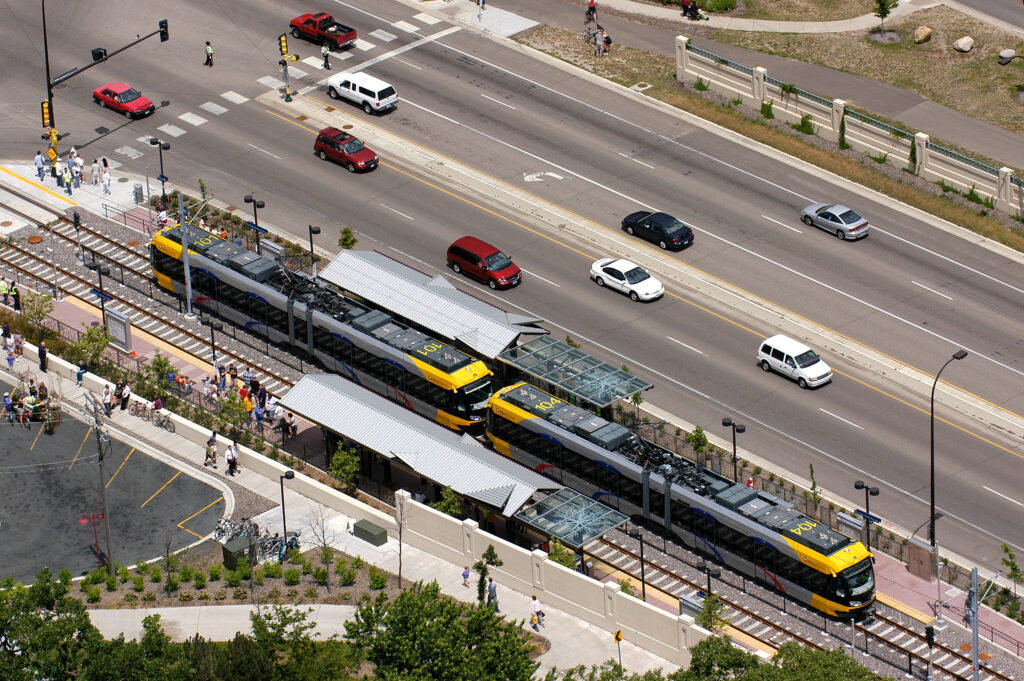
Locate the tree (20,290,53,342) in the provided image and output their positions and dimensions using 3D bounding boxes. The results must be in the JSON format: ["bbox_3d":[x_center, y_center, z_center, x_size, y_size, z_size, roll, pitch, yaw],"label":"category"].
[{"bbox_3d":[-27.835,-1.420,311.446,1.900,3.400,1.900,-2,30,1],"label":"tree"}]

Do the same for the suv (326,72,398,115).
[{"bbox_3d":[-9.214,-15.398,326.863,1.780,1.770,5.080,-25,36,-36],"label":"suv"}]

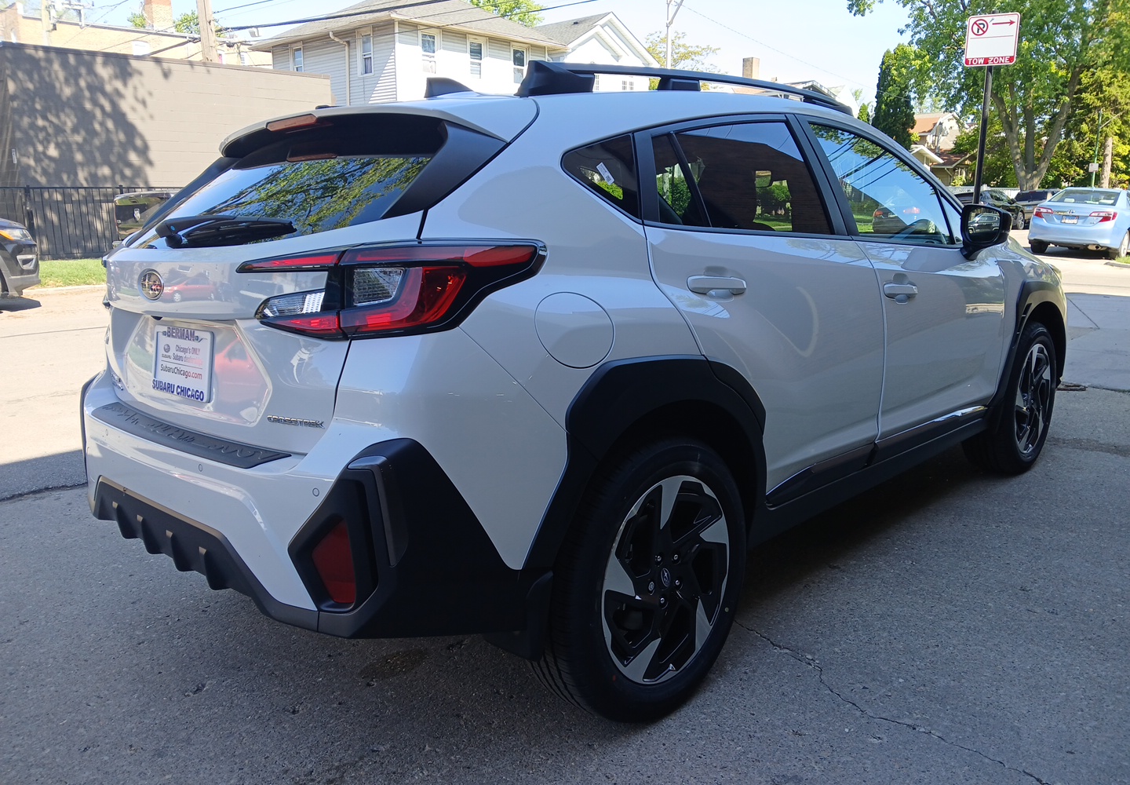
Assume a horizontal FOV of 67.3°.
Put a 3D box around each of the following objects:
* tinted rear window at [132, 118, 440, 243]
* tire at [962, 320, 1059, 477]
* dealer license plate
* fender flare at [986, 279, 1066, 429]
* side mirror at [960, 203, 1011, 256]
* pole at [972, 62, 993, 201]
[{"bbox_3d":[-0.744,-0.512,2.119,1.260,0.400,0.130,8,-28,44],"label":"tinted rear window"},{"bbox_3d":[2.036,0.020,3.884,0.225,0.700,0.700,8,14,44],"label":"tire"},{"bbox_3d":[-0.885,-0.071,1.971,0.312,0.162,0.020,8,5,44],"label":"dealer license plate"},{"bbox_3d":[2.031,-0.184,3.745,0.115,0.610,1.040,8,14,44],"label":"fender flare"},{"bbox_3d":[1.556,-0.589,3.134,0.195,0.205,0.155,8,14,44],"label":"side mirror"},{"bbox_3d":[3.732,-1.831,7.696,0.060,2.850,0.060,0,11,0],"label":"pole"}]

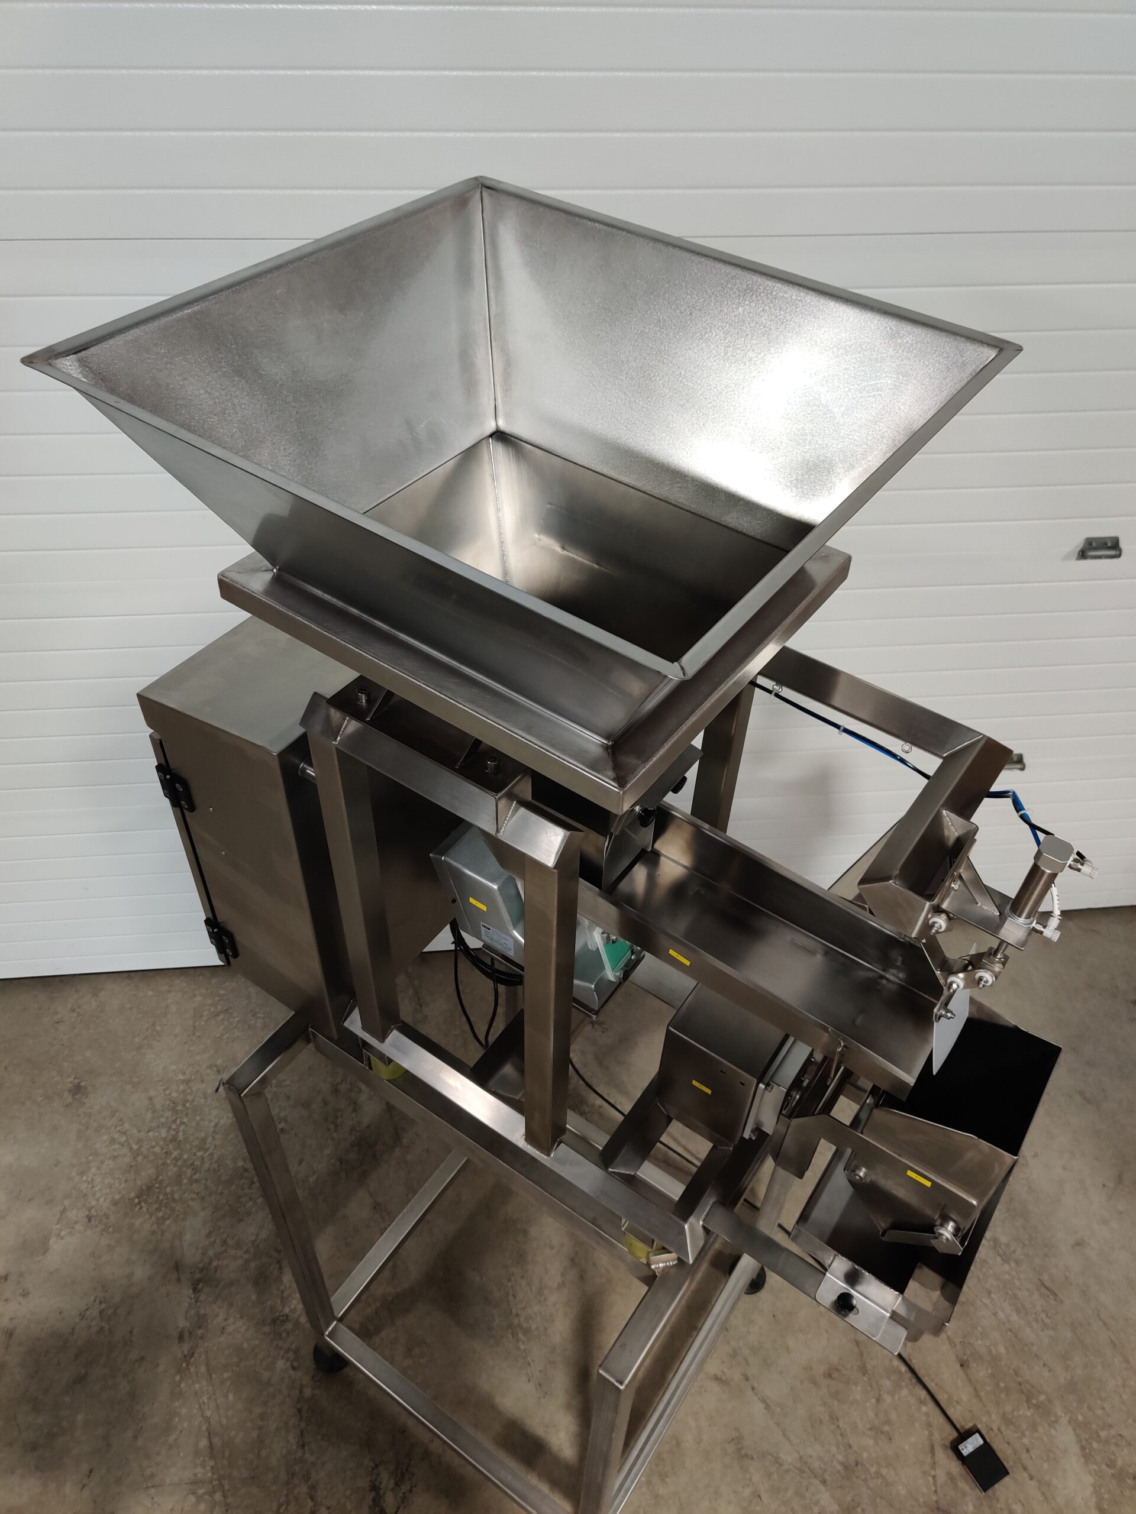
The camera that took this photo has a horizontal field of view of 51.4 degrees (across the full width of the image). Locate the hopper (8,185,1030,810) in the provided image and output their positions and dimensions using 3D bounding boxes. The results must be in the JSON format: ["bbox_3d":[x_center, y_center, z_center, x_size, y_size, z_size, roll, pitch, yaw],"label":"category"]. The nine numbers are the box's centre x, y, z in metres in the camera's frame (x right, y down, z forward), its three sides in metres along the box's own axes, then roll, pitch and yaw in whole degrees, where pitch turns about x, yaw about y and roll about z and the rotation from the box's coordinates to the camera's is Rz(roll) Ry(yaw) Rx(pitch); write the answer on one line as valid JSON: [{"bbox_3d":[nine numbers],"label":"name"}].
[{"bbox_3d":[-0.018,-0.197,0.872,0.503,0.212,0.448,28,51,24],"label":"hopper"}]

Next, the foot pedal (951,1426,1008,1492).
[{"bbox_3d":[0.664,1.126,1.898,0.056,0.027,0.080,-21,49,-21],"label":"foot pedal"}]

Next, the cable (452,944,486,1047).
[{"bbox_3d":[-0.110,0.274,1.341,0.038,0.172,0.025,28,51,24],"label":"cable"}]

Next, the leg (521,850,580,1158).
[{"bbox_3d":[-0.017,0.226,1.047,0.030,0.459,0.030,28,51,24],"label":"leg"}]

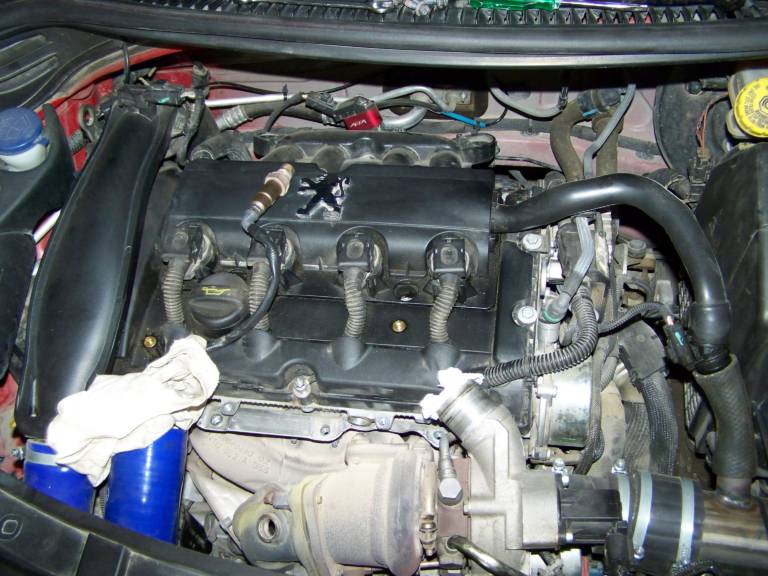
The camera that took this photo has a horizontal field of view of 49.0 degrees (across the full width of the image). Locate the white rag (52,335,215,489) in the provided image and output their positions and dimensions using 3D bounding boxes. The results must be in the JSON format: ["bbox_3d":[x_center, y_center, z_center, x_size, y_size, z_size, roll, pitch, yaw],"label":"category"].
[{"bbox_3d":[-0.214,0.107,0.752,0.151,0.076,0.080,-34,60,-23],"label":"white rag"}]

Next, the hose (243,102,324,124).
[{"bbox_3d":[-0.112,-0.195,0.930,0.090,0.024,0.020,3,63,9],"label":"hose"}]

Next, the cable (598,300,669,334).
[{"bbox_3d":[0.244,0.027,0.817,0.074,0.032,0.028,0,53,0],"label":"cable"}]

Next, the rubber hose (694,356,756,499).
[{"bbox_3d":[0.315,0.130,0.769,0.043,0.139,0.040,-10,16,13],"label":"rubber hose"}]

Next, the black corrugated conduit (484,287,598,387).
[{"bbox_3d":[0.146,0.045,0.802,0.121,0.037,0.100,0,53,0],"label":"black corrugated conduit"}]

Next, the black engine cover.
[{"bbox_3d":[-0.029,-0.001,0.800,0.340,0.090,0.225,3,63,9],"label":"black engine cover"}]

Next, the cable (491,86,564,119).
[{"bbox_3d":[0.161,-0.209,0.950,0.083,0.035,0.018,3,63,9],"label":"cable"}]

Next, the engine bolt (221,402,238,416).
[{"bbox_3d":[-0.144,0.113,0.785,0.016,0.011,0.016,4,73,6],"label":"engine bolt"}]

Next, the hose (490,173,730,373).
[{"bbox_3d":[0.199,-0.015,0.765,0.205,0.070,0.165,3,63,9],"label":"hose"}]

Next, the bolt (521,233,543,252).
[{"bbox_3d":[0.143,-0.044,0.815,0.020,0.015,0.020,-2,60,2],"label":"bolt"}]

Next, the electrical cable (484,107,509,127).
[{"bbox_3d":[0.126,-0.191,0.935,0.027,0.020,0.012,3,63,9],"label":"electrical cable"}]

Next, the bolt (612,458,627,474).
[{"bbox_3d":[0.219,0.166,0.785,0.013,0.014,0.013,0,53,0],"label":"bolt"}]

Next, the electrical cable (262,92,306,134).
[{"bbox_3d":[-0.112,-0.197,0.953,0.053,0.049,0.021,0,53,0],"label":"electrical cable"}]

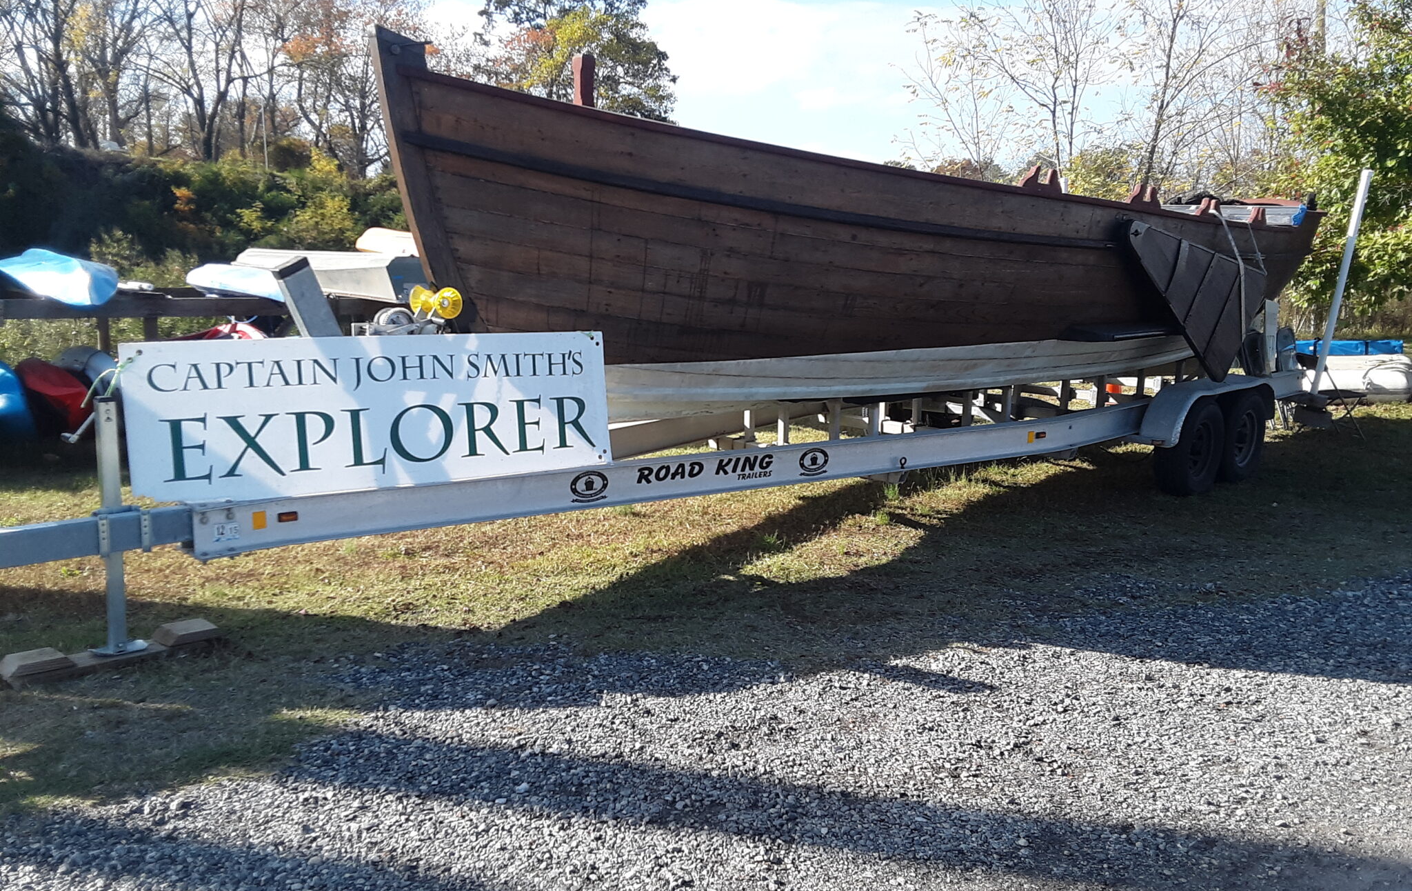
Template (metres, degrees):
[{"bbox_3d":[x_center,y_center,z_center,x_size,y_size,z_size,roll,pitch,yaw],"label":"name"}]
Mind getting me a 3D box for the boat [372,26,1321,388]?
[{"bbox_3d":[1.859,-1.287,7.716,8.800,1.758,2.300,-9,12,-43],"label":"boat"}]

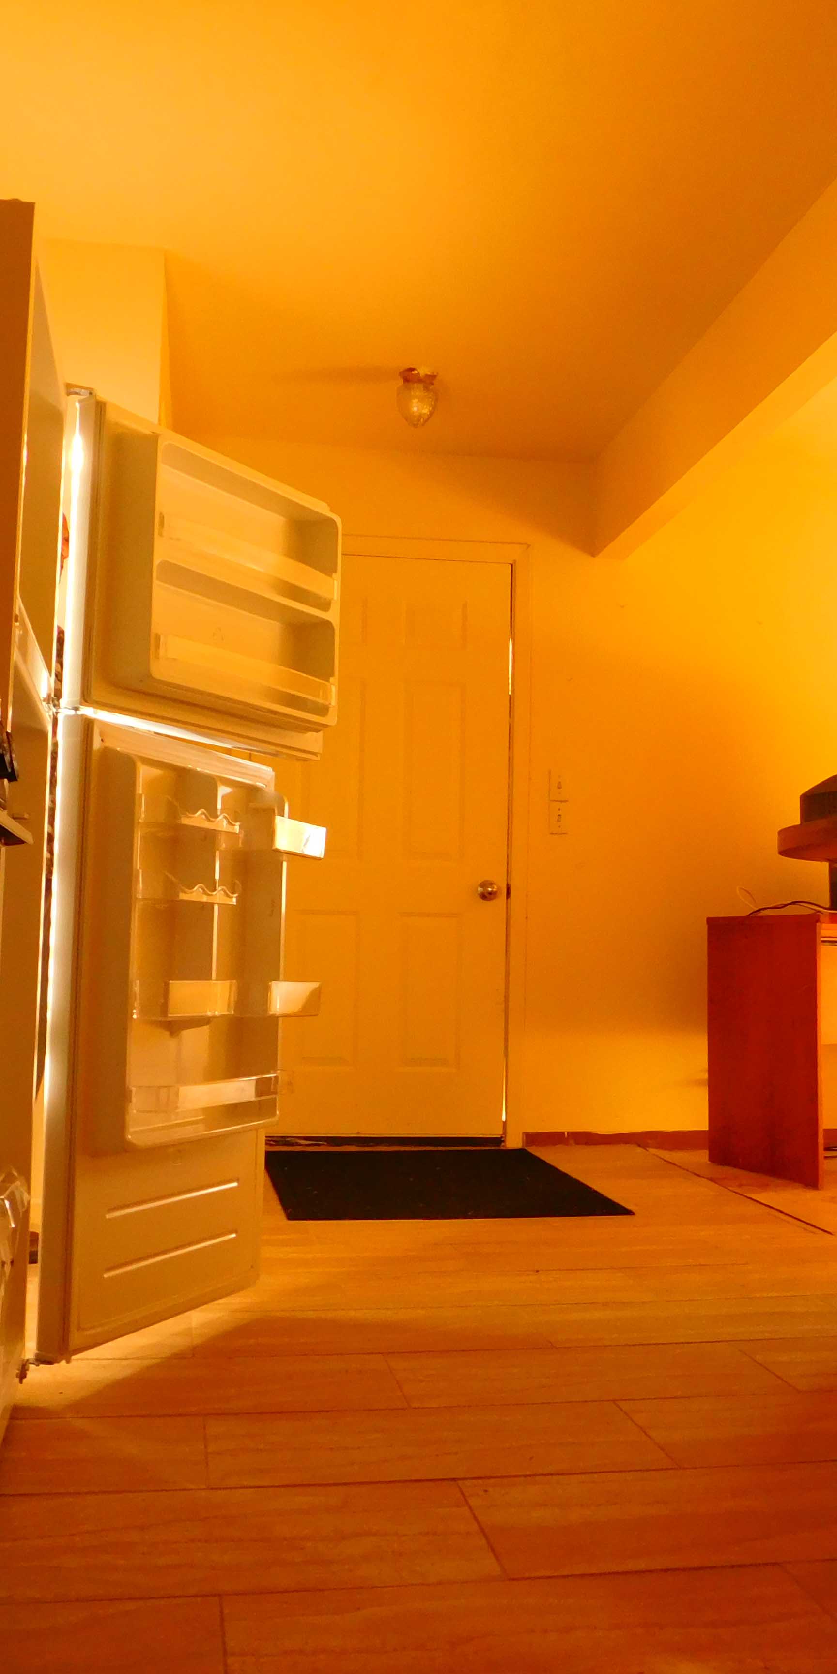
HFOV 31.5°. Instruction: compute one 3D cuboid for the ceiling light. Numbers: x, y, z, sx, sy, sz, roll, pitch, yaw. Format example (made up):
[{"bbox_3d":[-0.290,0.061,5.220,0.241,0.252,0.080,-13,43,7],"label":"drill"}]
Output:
[{"bbox_3d":[0.001,-1.352,4.603,0.120,0.166,0.120,1,-5,-9],"label":"ceiling light"}]

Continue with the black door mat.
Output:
[{"bbox_3d":[0.018,1.004,4.370,0.905,0.010,1.270,1,-5,-9],"label":"black door mat"}]

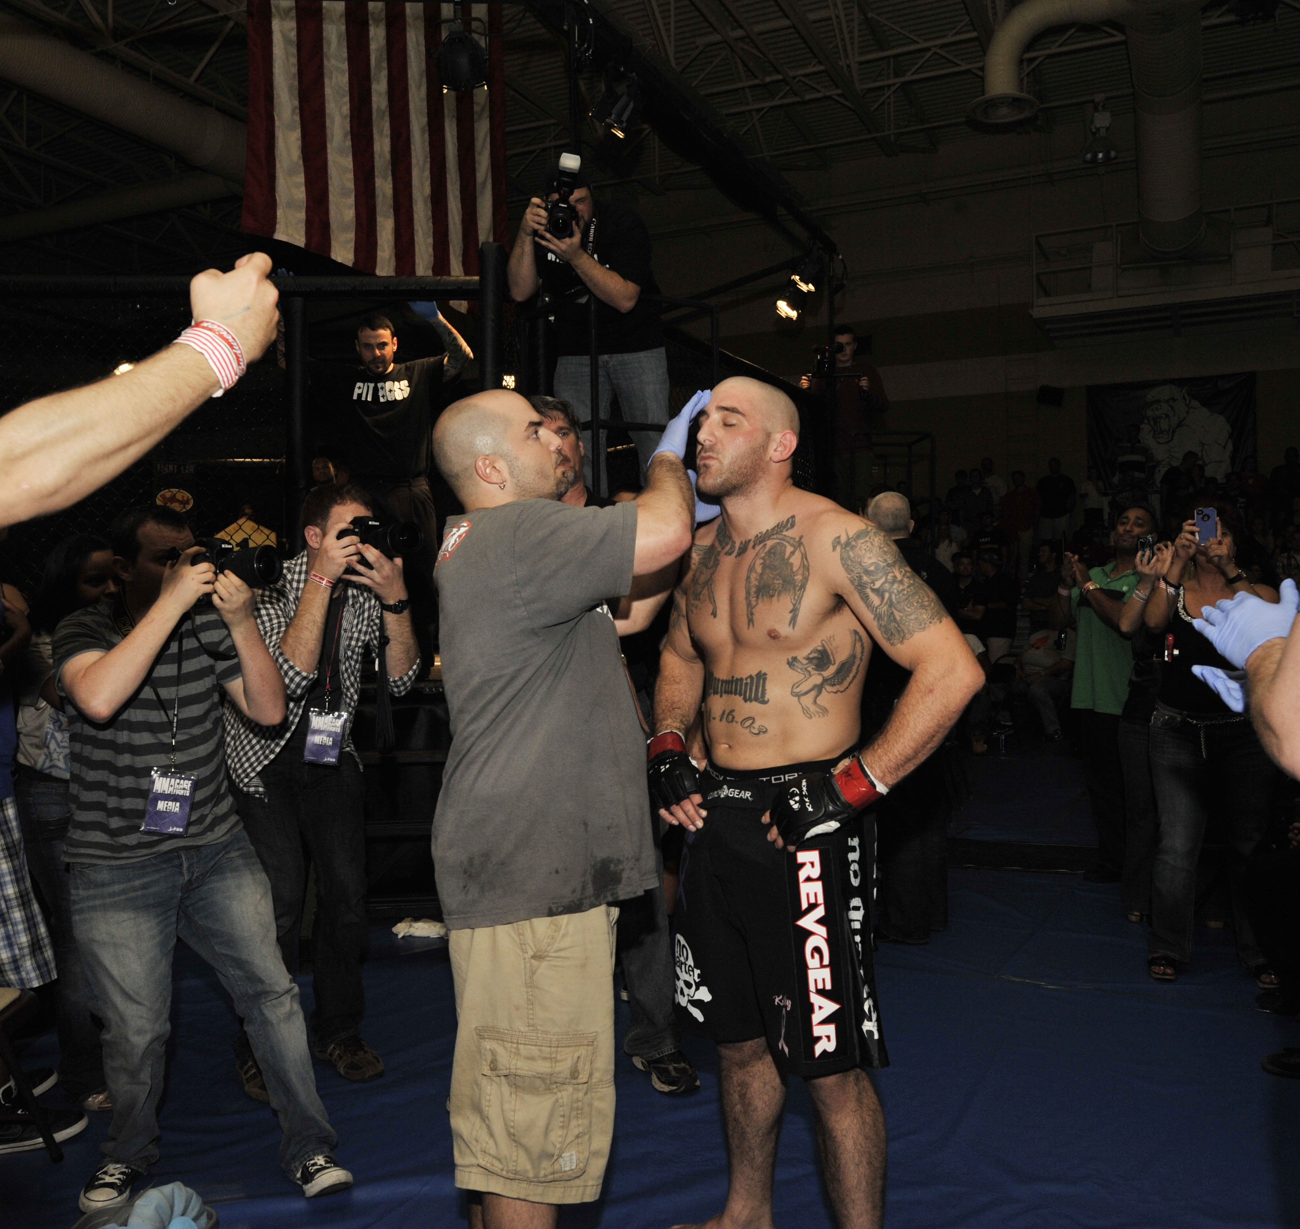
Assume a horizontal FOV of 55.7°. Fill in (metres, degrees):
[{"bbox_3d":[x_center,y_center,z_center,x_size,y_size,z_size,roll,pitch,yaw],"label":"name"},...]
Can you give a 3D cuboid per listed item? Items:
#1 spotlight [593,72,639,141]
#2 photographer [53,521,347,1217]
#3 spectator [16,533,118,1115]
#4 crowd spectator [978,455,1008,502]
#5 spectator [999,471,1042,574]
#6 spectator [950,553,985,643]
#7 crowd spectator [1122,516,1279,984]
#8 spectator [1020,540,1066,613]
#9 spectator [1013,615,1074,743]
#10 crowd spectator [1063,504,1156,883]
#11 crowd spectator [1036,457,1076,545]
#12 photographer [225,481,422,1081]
[{"bbox_3d":[-0.176,-2.637,6.400,0.230,0.340,0.220,30,11,19],"label":"spotlight"},{"bbox_3d":[-1.034,0.539,2.830,0.560,1.580,0.560,-1,0,41],"label":"photographer"},{"bbox_3d":[-1.573,0.561,3.383,0.400,1.570,0.460,-1,0,35],"label":"spectator"},{"bbox_3d":[4.837,-1.323,17.404,0.540,1.780,0.380,-1,0,34],"label":"crowd spectator"},{"bbox_3d":[4.983,-1.039,16.504,0.560,1.760,0.420,-1,0,34],"label":"spectator"},{"bbox_3d":[3.152,0.272,12.304,0.550,1.770,0.420,-1,0,13],"label":"spectator"},{"bbox_3d":[2.021,0.468,4.460,0.540,1.650,0.480,-1,0,33],"label":"crowd spectator"},{"bbox_3d":[3.812,0.167,11.901,0.500,1.760,0.360,-1,0,41],"label":"spectator"},{"bbox_3d":[3.807,0.569,11.700,0.850,1.220,0.600,-1,0,-41],"label":"spectator"},{"bbox_3d":[2.184,0.371,5.884,0.520,1.790,0.480,-1,0,34],"label":"crowd spectator"},{"bbox_3d":[5.646,-1.269,17.104,0.580,1.800,0.400,-1,0,22],"label":"crowd spectator"},{"bbox_3d":[-0.923,0.480,3.473,0.560,1.700,0.580,-1,0,-31],"label":"photographer"}]

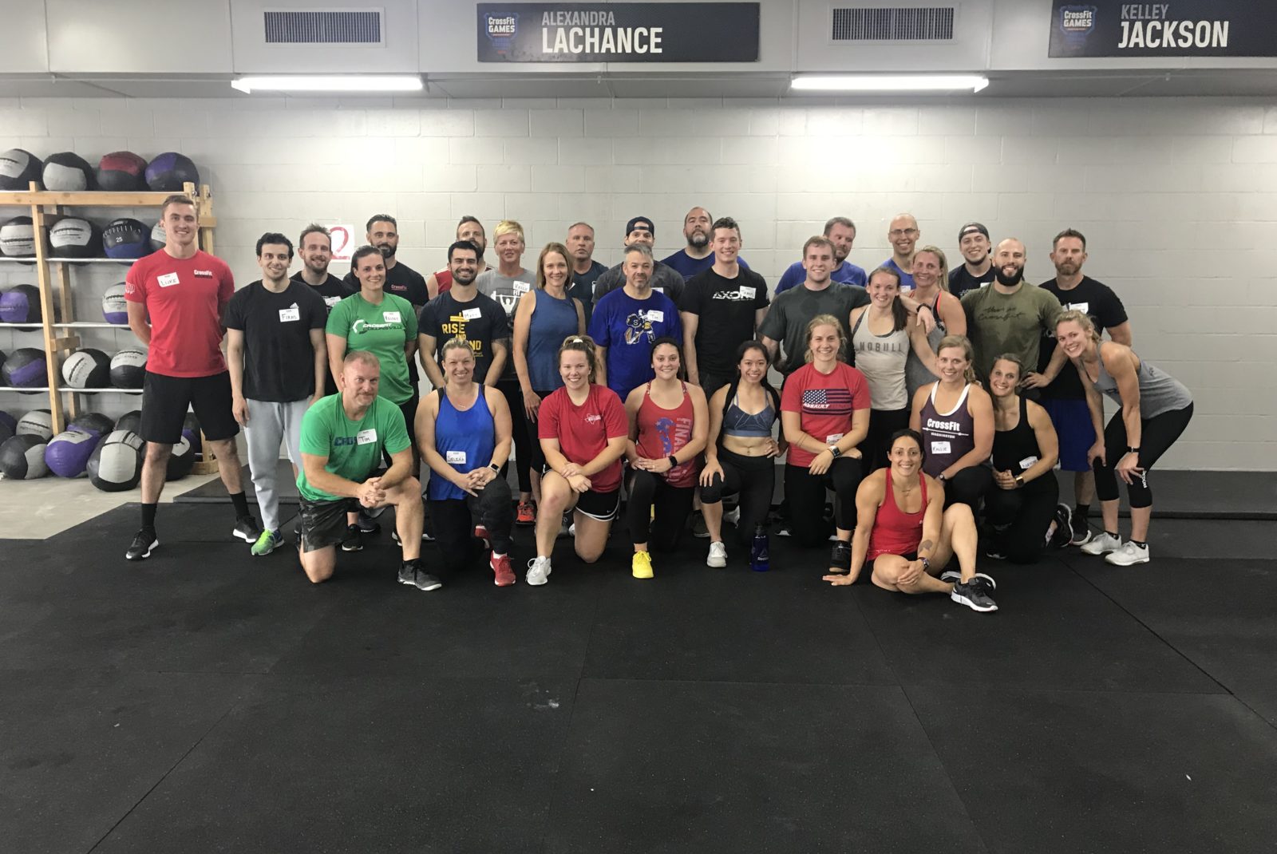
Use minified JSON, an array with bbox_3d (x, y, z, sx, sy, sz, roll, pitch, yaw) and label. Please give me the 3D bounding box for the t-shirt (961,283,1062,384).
[{"bbox_3d":[2.080,-0.501,5.807,0.537,0.600,0.280,3,10,19],"label":"t-shirt"}]

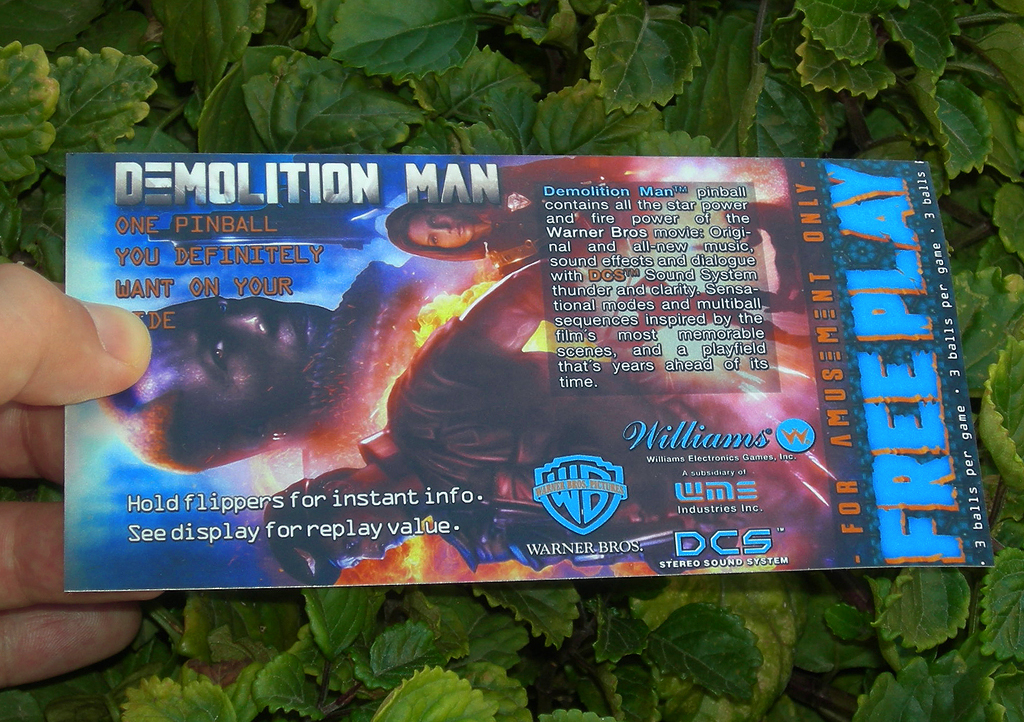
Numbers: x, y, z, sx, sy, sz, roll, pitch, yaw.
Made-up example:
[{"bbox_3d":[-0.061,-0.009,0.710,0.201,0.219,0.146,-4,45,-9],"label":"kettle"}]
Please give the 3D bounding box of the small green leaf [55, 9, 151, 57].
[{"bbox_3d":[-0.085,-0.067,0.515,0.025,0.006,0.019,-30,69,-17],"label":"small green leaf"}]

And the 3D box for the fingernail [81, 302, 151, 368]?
[{"bbox_3d":[-0.064,-0.004,0.405,0.013,0.004,0.011,13,51,-5],"label":"fingernail"}]

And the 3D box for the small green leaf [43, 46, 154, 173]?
[{"bbox_3d":[-0.077,-0.047,0.460,0.027,0.007,0.022,-36,78,-9],"label":"small green leaf"}]

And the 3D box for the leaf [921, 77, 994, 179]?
[{"bbox_3d":[0.084,-0.044,0.472,0.013,0.009,0.020,-27,84,-20],"label":"leaf"}]

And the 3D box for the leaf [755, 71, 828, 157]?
[{"bbox_3d":[0.052,-0.045,0.481,0.018,0.008,0.022,0,75,-15],"label":"leaf"}]

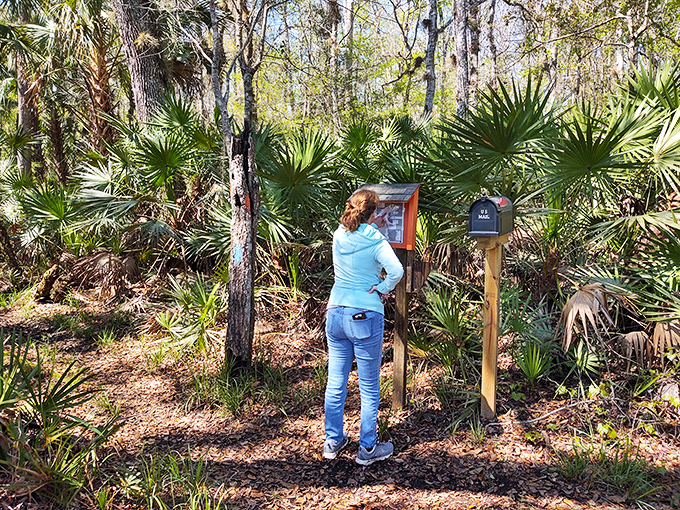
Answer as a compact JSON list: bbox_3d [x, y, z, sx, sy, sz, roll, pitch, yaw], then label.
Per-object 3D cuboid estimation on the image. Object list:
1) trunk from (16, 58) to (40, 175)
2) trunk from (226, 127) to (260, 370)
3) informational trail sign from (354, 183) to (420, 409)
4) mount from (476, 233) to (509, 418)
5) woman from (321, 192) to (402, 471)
[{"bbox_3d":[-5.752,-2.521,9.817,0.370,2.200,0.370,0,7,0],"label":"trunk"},{"bbox_3d":[-0.895,-0.034,4.903,0.280,2.200,0.280,0,7,0],"label":"trunk"},{"bbox_3d":[0.334,0.328,3.970,0.460,1.715,0.320,3,8,25],"label":"informational trail sign"},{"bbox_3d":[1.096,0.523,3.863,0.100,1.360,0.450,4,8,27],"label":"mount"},{"bbox_3d":[0.169,0.424,3.337,0.480,1.680,0.500,3,8,25],"label":"woman"}]

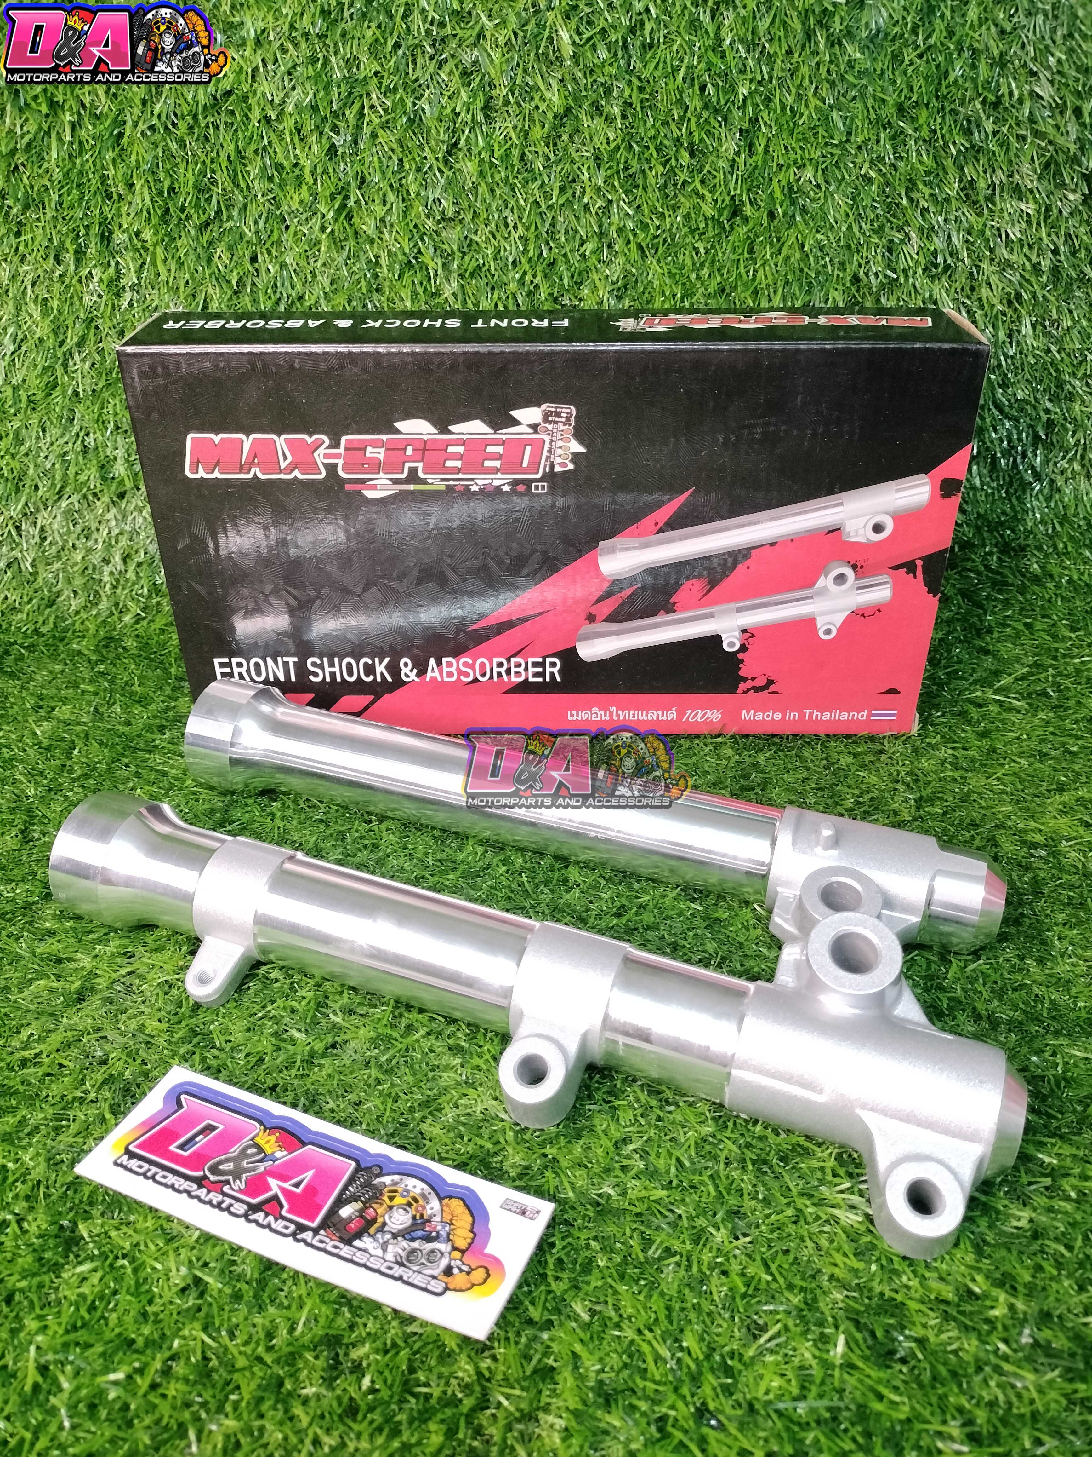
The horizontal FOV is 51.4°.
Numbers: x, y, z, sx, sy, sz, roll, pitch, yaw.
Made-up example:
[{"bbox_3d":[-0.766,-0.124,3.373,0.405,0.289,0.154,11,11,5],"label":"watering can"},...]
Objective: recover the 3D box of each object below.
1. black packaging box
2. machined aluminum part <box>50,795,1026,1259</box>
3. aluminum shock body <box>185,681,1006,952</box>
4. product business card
[{"bbox_3d":[0.003,-0.083,0.476,0.312,0.165,0.059,0,33,1],"label":"black packaging box"},{"bbox_3d":[-0.015,0.073,0.349,0.301,0.044,0.077,12,52,18],"label":"machined aluminum part"},{"bbox_3d":[0.003,0.035,0.409,0.300,0.044,0.063,12,34,18],"label":"aluminum shock body"},{"bbox_3d":[-0.065,0.126,0.313,0.127,0.003,0.042,12,32,20],"label":"product business card"}]

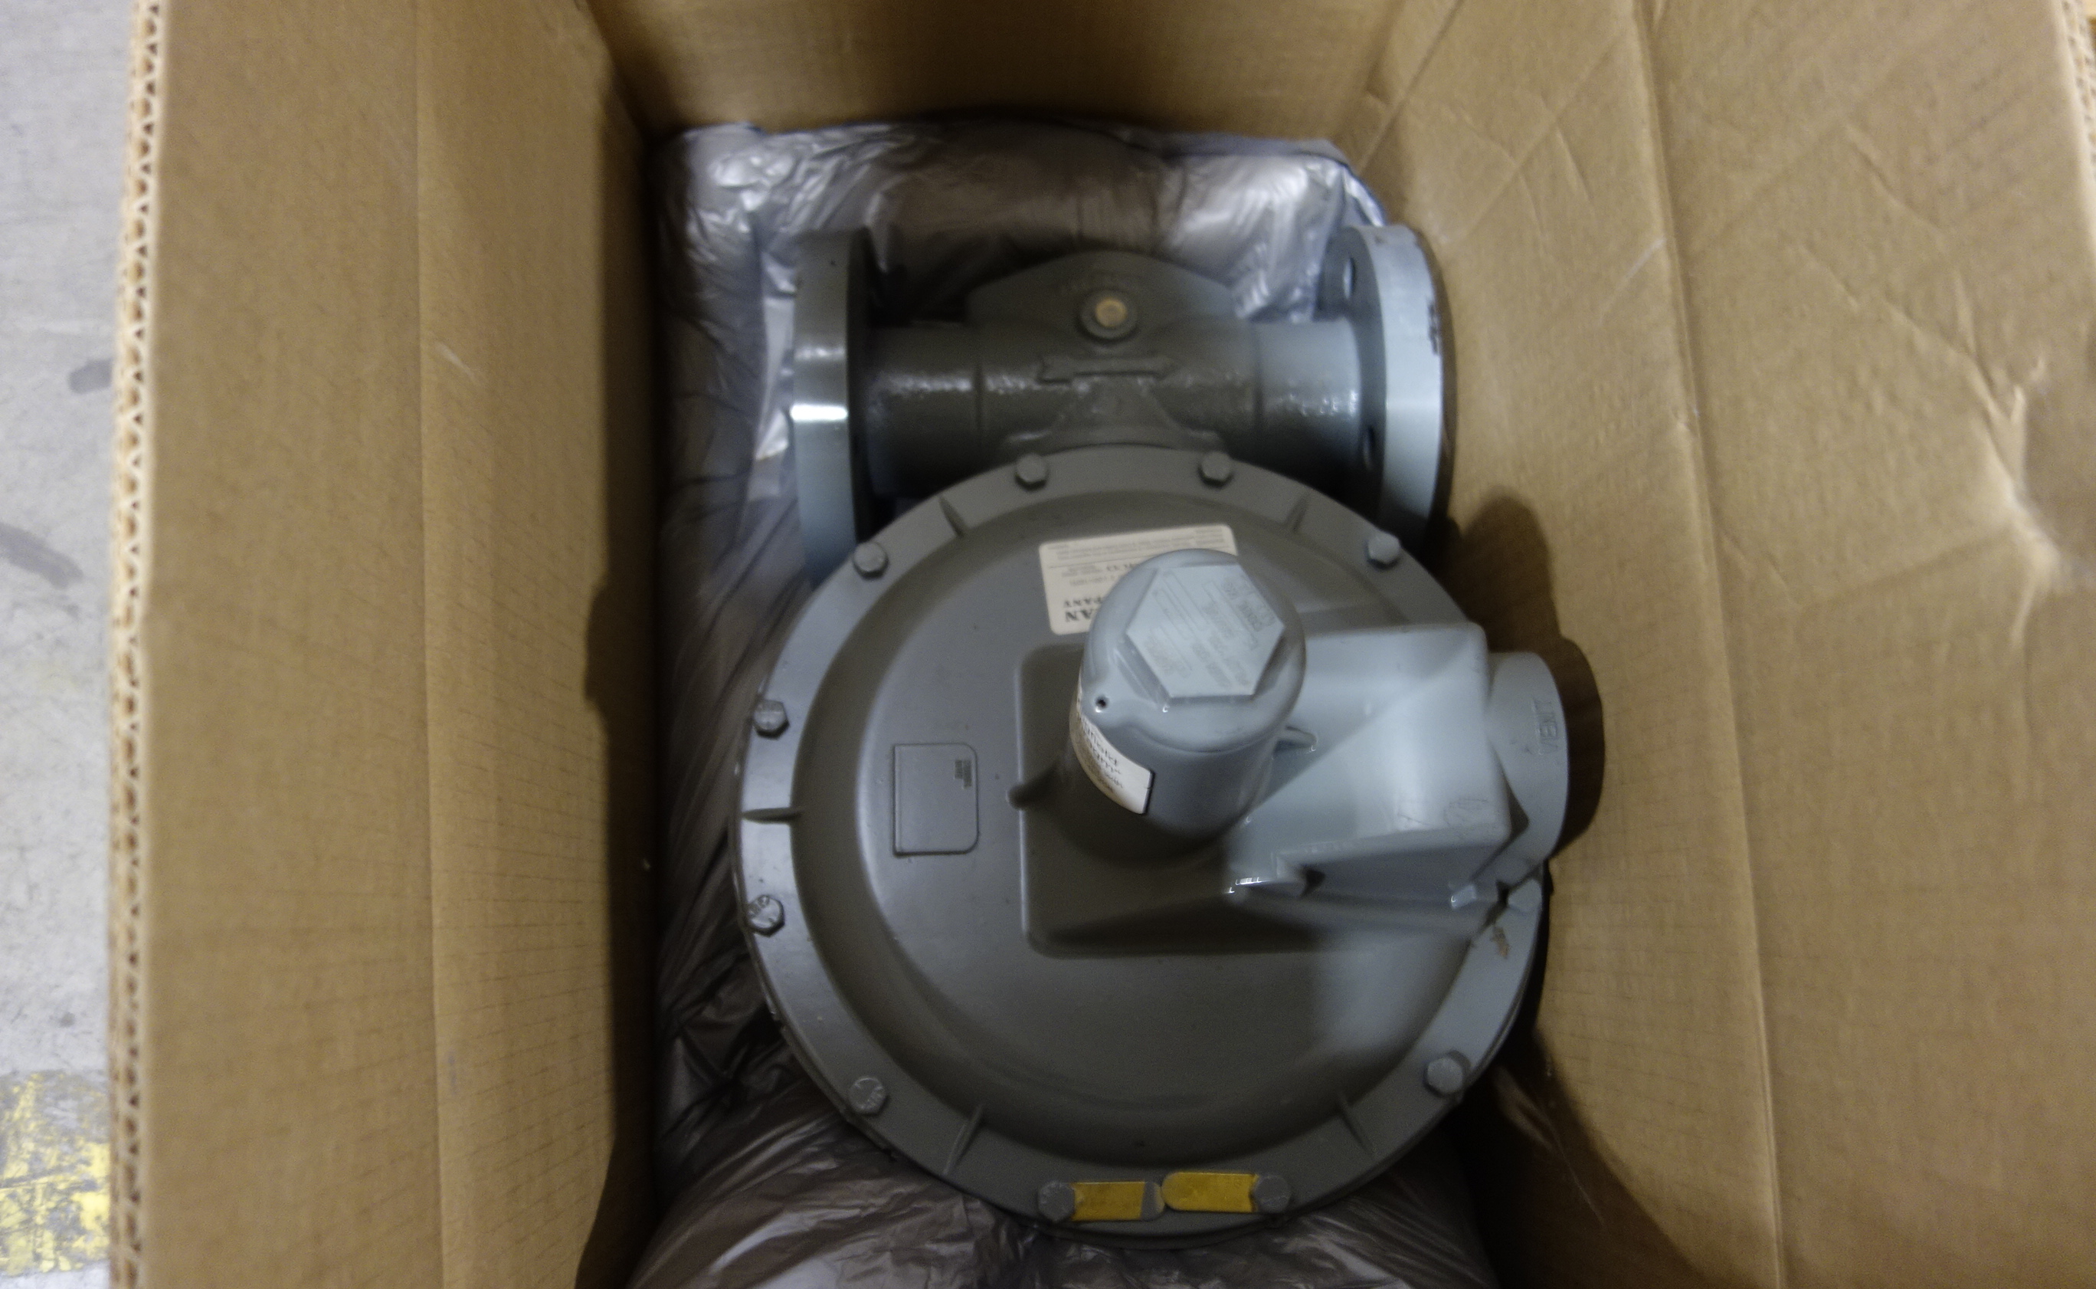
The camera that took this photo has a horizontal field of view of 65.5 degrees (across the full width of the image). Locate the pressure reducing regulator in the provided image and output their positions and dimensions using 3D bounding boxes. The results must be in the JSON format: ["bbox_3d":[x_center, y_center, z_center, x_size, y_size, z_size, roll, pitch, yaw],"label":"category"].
[{"bbox_3d":[0.032,-0.007,0.585,0.293,0.319,0.414,-1,70,-2],"label":"pressure reducing regulator"}]

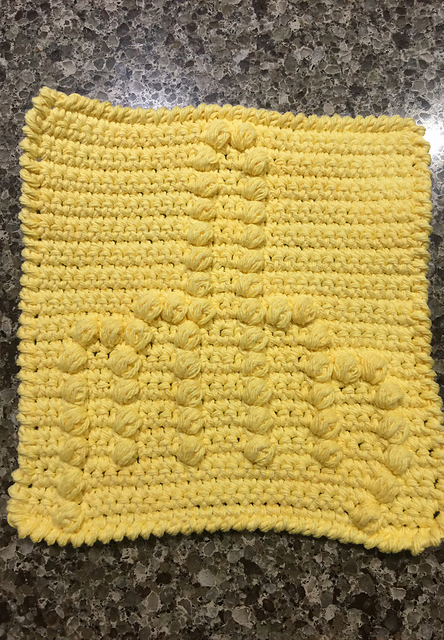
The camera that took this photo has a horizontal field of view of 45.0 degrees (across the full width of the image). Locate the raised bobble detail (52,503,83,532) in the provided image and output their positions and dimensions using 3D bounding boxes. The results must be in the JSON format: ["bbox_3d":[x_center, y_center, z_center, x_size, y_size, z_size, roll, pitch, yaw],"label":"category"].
[{"bbox_3d":[-0.077,0.099,0.269,0.015,0.009,0.015,0,78,0],"label":"raised bobble detail"}]

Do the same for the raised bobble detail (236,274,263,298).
[{"bbox_3d":[0.015,-0.019,0.303,0.014,0.009,0.014,0,81,0],"label":"raised bobble detail"}]

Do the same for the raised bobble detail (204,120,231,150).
[{"bbox_3d":[-0.002,-0.106,0.310,0.015,0.008,0.018,0,81,0],"label":"raised bobble detail"}]

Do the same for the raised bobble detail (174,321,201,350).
[{"bbox_3d":[-0.019,0.009,0.299,0.015,0.009,0.016,0,81,0],"label":"raised bobble detail"}]

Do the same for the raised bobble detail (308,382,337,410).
[{"bbox_3d":[0.055,0.042,0.293,0.015,0.009,0.015,0,81,0],"label":"raised bobble detail"}]

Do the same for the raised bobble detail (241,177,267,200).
[{"bbox_3d":[0.019,-0.076,0.310,0.016,0.010,0.013,0,78,0],"label":"raised bobble detail"}]

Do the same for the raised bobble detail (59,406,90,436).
[{"bbox_3d":[-0.080,0.055,0.291,0.017,0.009,0.016,0,81,0],"label":"raised bobble detail"}]

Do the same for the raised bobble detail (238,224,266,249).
[{"bbox_3d":[0.018,-0.047,0.305,0.015,0.010,0.013,0,78,0],"label":"raised bobble detail"}]

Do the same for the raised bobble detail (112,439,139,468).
[{"bbox_3d":[-0.050,0.069,0.281,0.014,0.010,0.014,0,78,0],"label":"raised bobble detail"}]

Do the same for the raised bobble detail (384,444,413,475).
[{"bbox_3d":[0.090,0.071,0.275,0.014,0.009,0.015,0,78,0],"label":"raised bobble detail"}]

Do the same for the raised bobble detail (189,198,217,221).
[{"bbox_3d":[-0.011,-0.062,0.303,0.015,0.009,0.012,0,78,0],"label":"raised bobble detail"}]

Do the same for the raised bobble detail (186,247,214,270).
[{"bbox_3d":[-0.013,-0.035,0.302,0.015,0.010,0.013,0,78,0],"label":"raised bobble detail"}]

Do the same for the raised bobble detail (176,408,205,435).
[{"bbox_3d":[-0.017,0.054,0.284,0.015,0.008,0.014,0,81,0],"label":"raised bobble detail"}]

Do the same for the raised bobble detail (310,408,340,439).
[{"bbox_3d":[0.054,0.054,0.279,0.015,0.009,0.015,0,81,0],"label":"raised bobble detail"}]

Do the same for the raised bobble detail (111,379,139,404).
[{"bbox_3d":[-0.052,0.038,0.287,0.015,0.010,0.013,0,78,0],"label":"raised bobble detail"}]

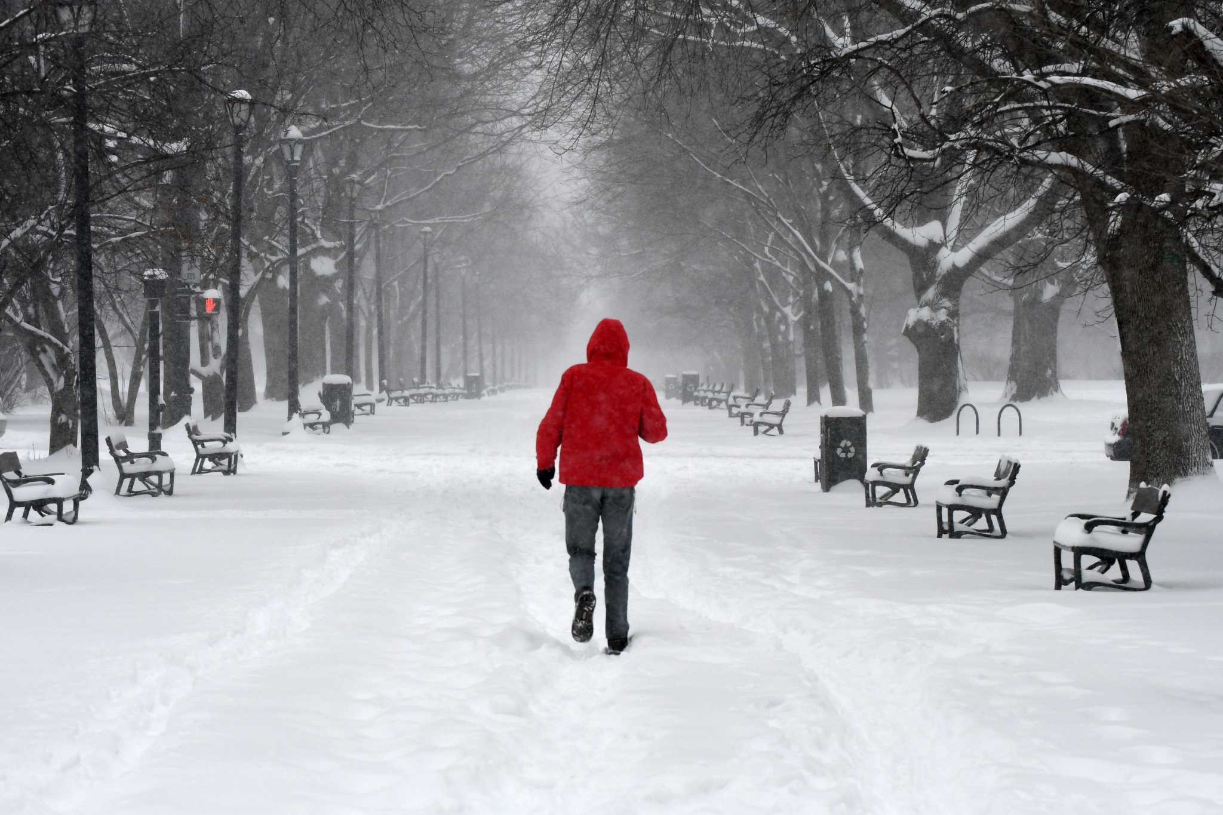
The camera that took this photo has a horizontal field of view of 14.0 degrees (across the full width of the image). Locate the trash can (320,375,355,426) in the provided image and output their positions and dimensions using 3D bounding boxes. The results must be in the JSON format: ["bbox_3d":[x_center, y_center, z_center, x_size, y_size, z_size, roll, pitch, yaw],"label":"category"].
[{"bbox_3d":[-5.501,-0.105,100.000,0.570,1.090,0.570,0,0,0],"label":"trash can"}]

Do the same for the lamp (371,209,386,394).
[{"bbox_3d":[-7.268,-3.255,156.000,0.480,6.000,0.480,0,0,0],"label":"lamp"}]

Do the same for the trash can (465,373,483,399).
[{"bbox_3d":[-6.223,-0.887,226.000,0.630,1.130,0.630,0,0,0],"label":"trash can"}]

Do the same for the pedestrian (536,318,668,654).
[{"bbox_3d":[-0.053,0.420,26.600,0.700,1.790,0.620,0,0,-1],"label":"pedestrian"}]

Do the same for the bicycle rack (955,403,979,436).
[{"bbox_3d":[6.989,0.316,98.000,0.060,0.800,0.630,0,0,44],"label":"bicycle rack"}]

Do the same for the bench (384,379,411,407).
[{"bbox_3d":[-5.859,-0.353,136.700,0.680,0.800,1.550,0,0,0],"label":"bench"}]

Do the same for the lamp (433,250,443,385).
[{"bbox_3d":[-6.791,-3.359,195.000,0.420,5.599,0.420,0,1,0],"label":"lamp"}]

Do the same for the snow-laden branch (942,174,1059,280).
[{"bbox_3d":[8.711,-4.052,112.000,2.550,2.350,1.100,0,0,0],"label":"snow-laden branch"}]

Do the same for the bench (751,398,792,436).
[{"bbox_3d":[3.131,0.216,98.000,0.700,0.800,1.700,0,0,0],"label":"bench"}]

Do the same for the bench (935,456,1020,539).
[{"bbox_3d":[3.386,0.816,46.245,0.679,0.770,1.500,0,1,0],"label":"bench"}]

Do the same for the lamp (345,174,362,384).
[{"bbox_3d":[-6.119,-2.699,118.000,0.420,5.669,0.420,0,1,0],"label":"lamp"}]

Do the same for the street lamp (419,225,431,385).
[{"bbox_3d":[-7.052,-3.781,189.000,0.480,6.050,0.480,0,0,0],"label":"street lamp"}]

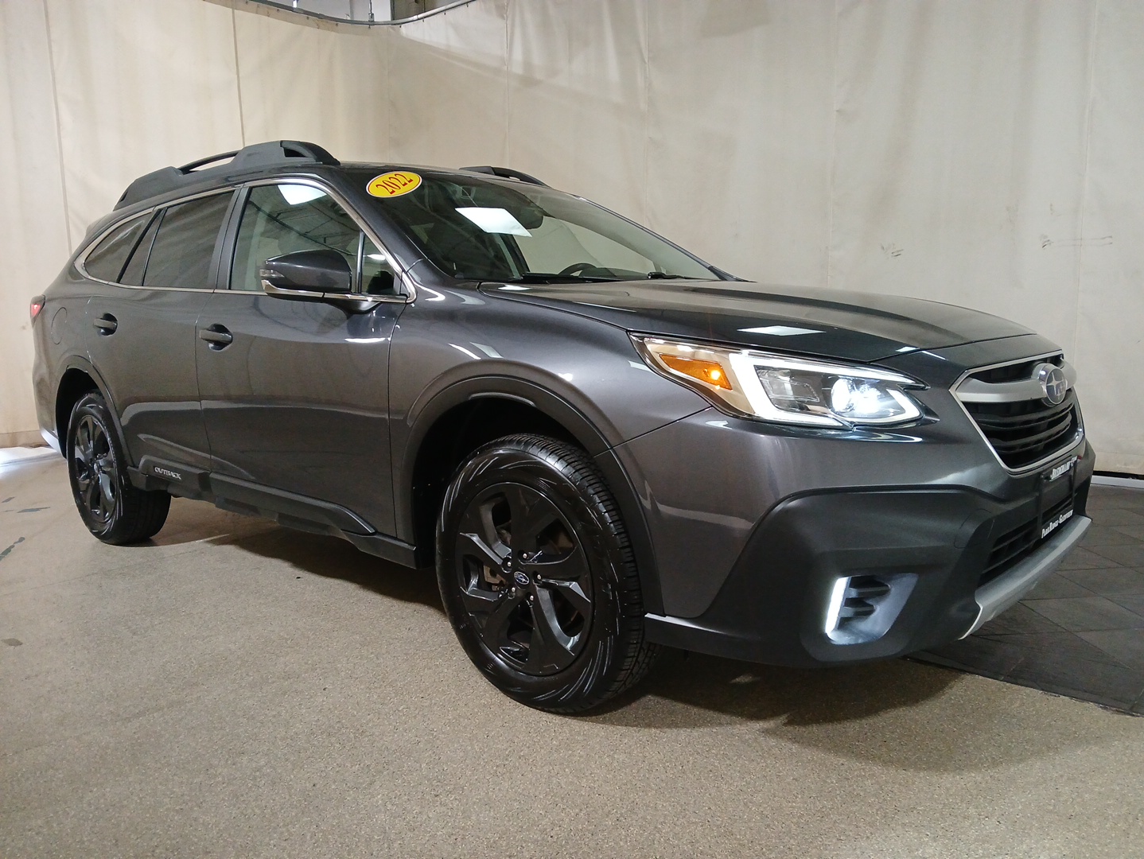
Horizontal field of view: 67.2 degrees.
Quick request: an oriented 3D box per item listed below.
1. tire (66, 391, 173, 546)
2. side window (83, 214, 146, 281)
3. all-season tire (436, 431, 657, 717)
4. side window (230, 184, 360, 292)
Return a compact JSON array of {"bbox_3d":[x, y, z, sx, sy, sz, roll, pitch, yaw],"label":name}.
[{"bbox_3d":[-2.126,0.163,4.035,0.722,0.714,0.230,6,11,41],"label":"tire"},{"bbox_3d":[-2.126,-0.812,3.952,0.687,0.317,0.050,6,-13,44],"label":"side window"},{"bbox_3d":[-0.066,0.359,2.232,0.722,0.714,0.230,6,12,43],"label":"all-season tire"},{"bbox_3d":[-0.898,-0.644,2.827,0.882,0.467,0.050,5,-13,40],"label":"side window"}]

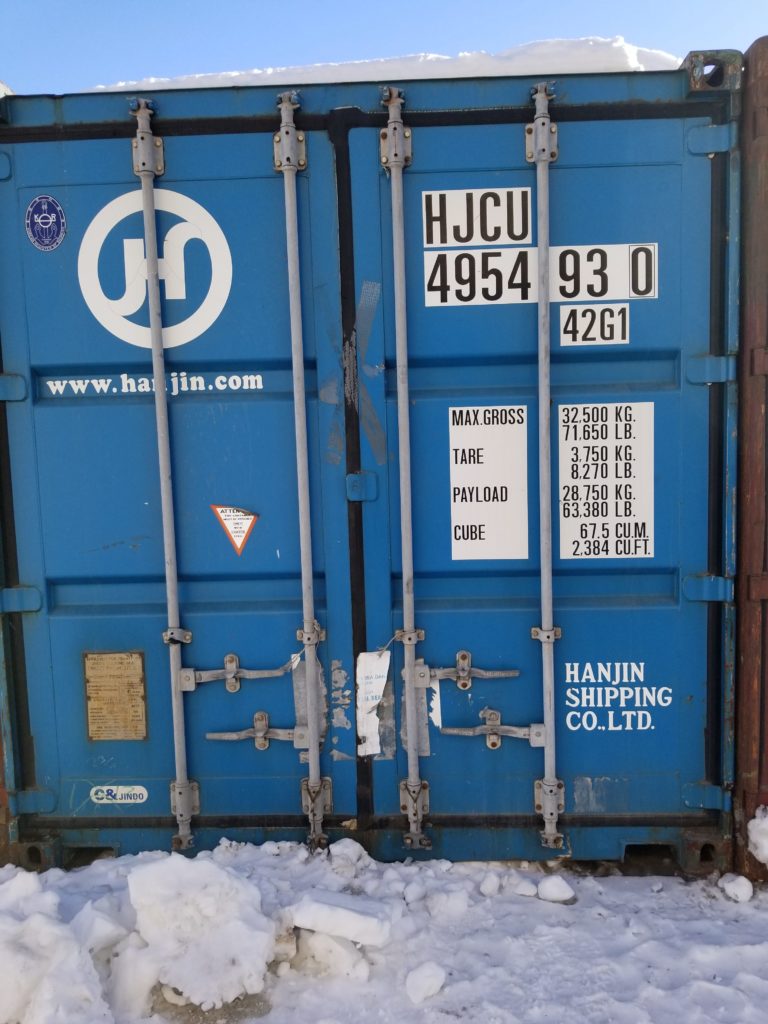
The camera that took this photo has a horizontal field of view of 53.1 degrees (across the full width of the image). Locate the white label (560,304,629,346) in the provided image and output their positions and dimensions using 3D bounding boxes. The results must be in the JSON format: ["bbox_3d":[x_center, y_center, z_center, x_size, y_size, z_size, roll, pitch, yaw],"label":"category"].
[{"bbox_3d":[0.672,-0.595,2.454,0.216,0.126,0.008,-1,6,2],"label":"white label"}]

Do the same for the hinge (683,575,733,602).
[{"bbox_3d":[1.056,0.251,2.506,0.156,0.084,0.040,-1,6,2],"label":"hinge"}]

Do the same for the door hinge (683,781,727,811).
[{"bbox_3d":[1.070,0.948,2.559,0.147,0.081,0.045,-2,5,1],"label":"door hinge"}]

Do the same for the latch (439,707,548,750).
[{"bbox_3d":[0.363,0.725,2.561,0.346,0.139,0.060,-1,5,2],"label":"latch"}]

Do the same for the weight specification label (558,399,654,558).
[{"bbox_3d":[0.724,-0.098,2.500,0.303,0.501,0.008,-1,6,2],"label":"weight specification label"}]

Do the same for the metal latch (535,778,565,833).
[{"bbox_3d":[0.552,0.980,2.563,0.100,0.167,0.065,-2,5,1],"label":"metal latch"}]

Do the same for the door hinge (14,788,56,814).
[{"bbox_3d":[-1.208,1.003,2.663,0.154,0.088,0.040,-1,5,2],"label":"door hinge"}]

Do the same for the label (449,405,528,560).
[{"bbox_3d":[0.343,-0.094,2.517,0.256,0.508,0.008,-1,5,2],"label":"label"}]

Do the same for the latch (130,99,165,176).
[{"bbox_3d":[-0.736,-1.163,2.391,0.100,0.216,0.065,-2,5,1],"label":"latch"}]

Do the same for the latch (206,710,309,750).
[{"bbox_3d":[-0.426,0.739,2.594,0.348,0.136,0.060,-1,5,2],"label":"latch"}]

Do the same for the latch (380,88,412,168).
[{"bbox_3d":[0.039,-1.192,2.393,0.096,0.224,0.055,-1,6,2],"label":"latch"}]

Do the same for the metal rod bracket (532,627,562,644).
[{"bbox_3d":[0.535,0.407,2.532,0.098,0.054,0.050,-1,6,2],"label":"metal rod bracket"}]

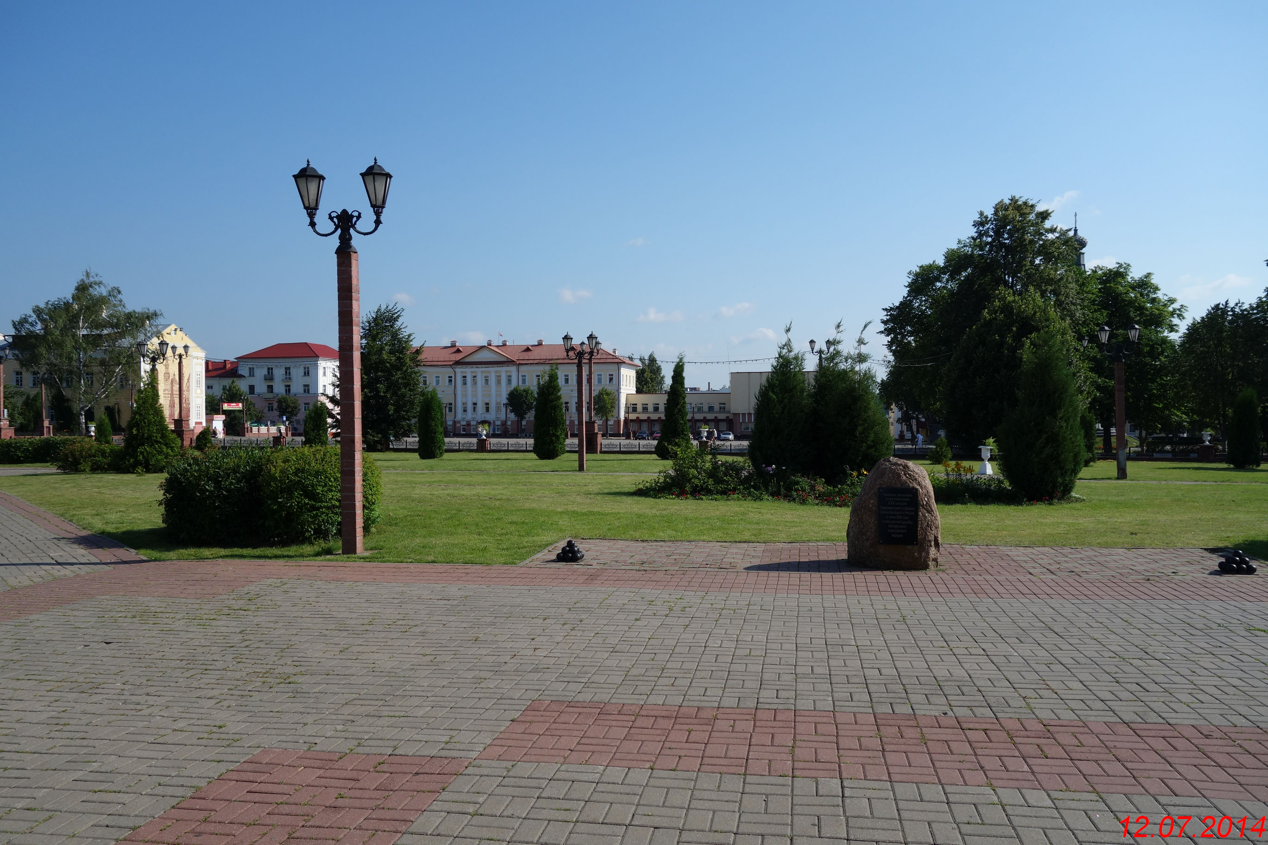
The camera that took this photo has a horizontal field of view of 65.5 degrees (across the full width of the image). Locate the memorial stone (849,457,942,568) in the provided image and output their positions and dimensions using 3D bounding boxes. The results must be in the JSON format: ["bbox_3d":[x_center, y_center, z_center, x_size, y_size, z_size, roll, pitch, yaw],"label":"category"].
[{"bbox_3d":[2.860,0.970,10.780,0.980,1.180,0.750,0,0,19],"label":"memorial stone"}]

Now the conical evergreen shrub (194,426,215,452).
[{"bbox_3d":[-21.800,0.930,50.000,0.930,1.550,0.930,0,0,11],"label":"conical evergreen shrub"}]

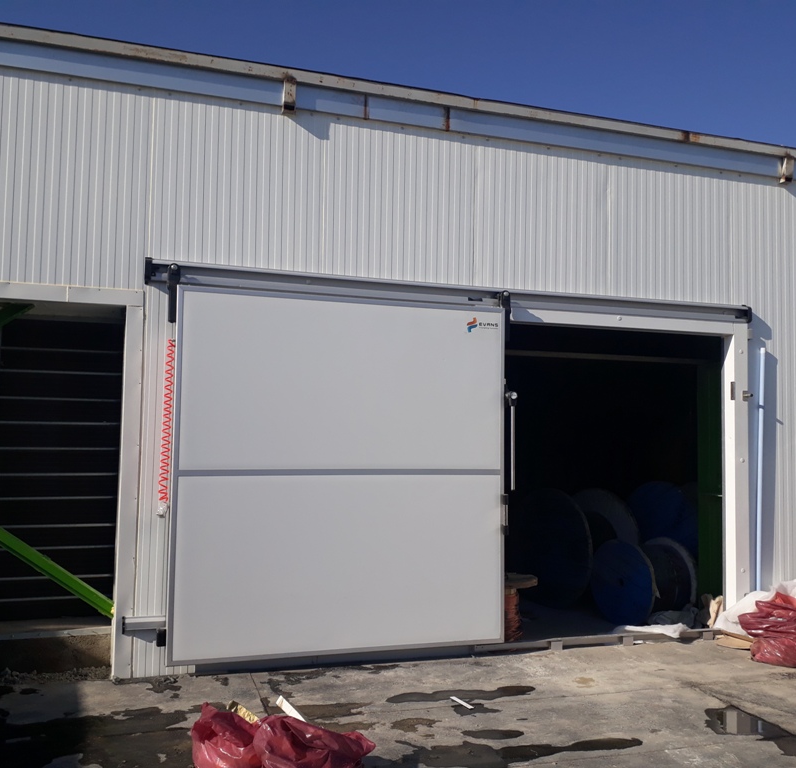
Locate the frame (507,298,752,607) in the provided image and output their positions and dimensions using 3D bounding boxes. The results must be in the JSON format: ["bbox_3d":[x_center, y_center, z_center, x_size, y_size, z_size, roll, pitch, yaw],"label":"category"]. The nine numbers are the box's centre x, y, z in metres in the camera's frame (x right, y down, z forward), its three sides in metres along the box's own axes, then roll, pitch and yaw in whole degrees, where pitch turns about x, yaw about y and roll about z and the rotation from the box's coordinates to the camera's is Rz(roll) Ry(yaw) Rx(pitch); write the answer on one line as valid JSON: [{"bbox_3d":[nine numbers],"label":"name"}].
[{"bbox_3d":[1.719,0.671,6.151,2.330,2.520,0.160,2,-4,-18],"label":"frame"}]

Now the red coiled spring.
[{"bbox_3d":[-1.469,0.239,5.048,0.060,1.060,0.055,2,-4,-18],"label":"red coiled spring"}]

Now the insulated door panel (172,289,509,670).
[{"bbox_3d":[-0.340,0.595,5.369,2.269,2.356,0.110,2,-4,-18],"label":"insulated door panel"}]

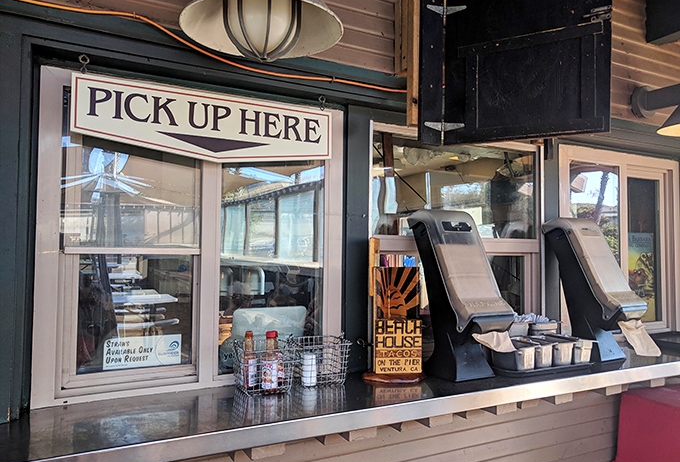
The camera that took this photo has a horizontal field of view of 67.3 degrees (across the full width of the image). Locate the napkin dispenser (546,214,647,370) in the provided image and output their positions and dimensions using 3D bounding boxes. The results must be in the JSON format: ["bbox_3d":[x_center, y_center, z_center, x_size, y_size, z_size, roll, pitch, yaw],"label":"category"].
[{"bbox_3d":[1.089,0.238,2.201,0.193,0.592,0.365,2,-3,-32],"label":"napkin dispenser"}]

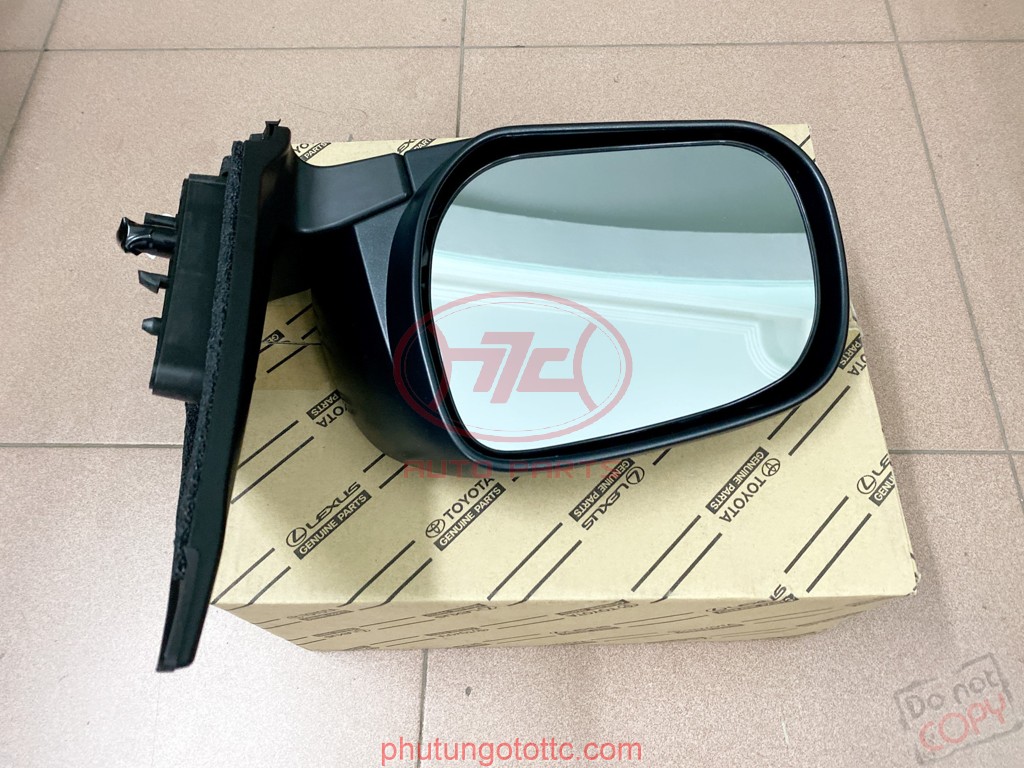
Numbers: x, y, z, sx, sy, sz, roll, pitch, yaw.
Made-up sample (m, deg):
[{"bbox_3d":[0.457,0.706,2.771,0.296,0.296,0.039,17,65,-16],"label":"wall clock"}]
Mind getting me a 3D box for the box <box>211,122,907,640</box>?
[{"bbox_3d":[0.027,0.014,0.586,0.385,0.215,0.330,-1,65,1],"label":"box"}]

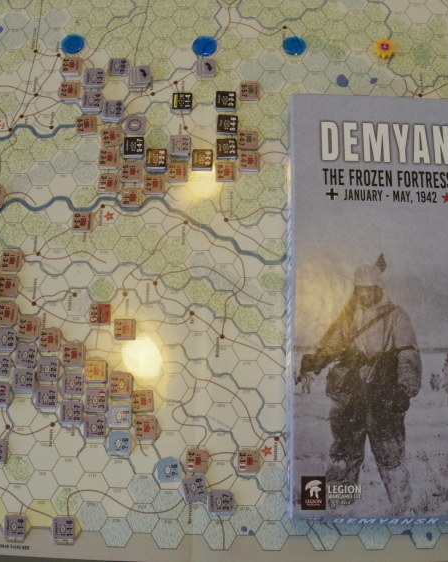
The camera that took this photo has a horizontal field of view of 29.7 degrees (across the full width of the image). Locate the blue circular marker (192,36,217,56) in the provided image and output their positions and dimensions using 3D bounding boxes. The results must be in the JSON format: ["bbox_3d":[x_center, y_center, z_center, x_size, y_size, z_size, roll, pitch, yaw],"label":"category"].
[{"bbox_3d":[-0.015,-0.184,0.662,0.019,0.003,0.019,0,73,0],"label":"blue circular marker"}]

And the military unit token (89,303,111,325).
[{"bbox_3d":[-0.087,0.024,0.599,0.015,0.003,0.015,1,73,0],"label":"military unit token"}]

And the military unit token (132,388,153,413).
[{"bbox_3d":[-0.055,0.083,0.581,0.015,0.003,0.015,1,73,0],"label":"military unit token"}]

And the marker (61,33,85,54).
[{"bbox_3d":[-0.122,-0.192,0.685,0.019,0.002,0.019,1,73,2],"label":"marker"}]

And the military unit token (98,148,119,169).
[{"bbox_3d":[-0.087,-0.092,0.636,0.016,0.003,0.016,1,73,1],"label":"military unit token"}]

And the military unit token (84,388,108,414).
[{"bbox_3d":[-0.089,0.083,0.584,0.016,0.004,0.016,1,73,1],"label":"military unit token"}]

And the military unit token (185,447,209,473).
[{"bbox_3d":[-0.018,0.122,0.570,0.015,0.003,0.015,1,73,0],"label":"military unit token"}]

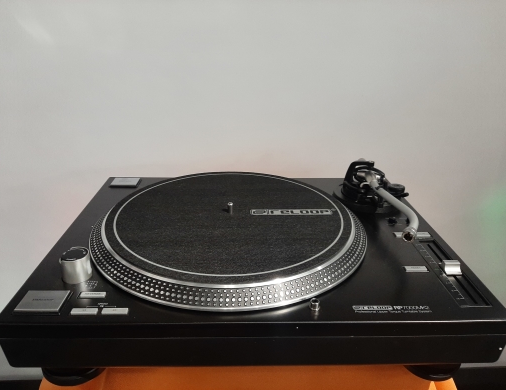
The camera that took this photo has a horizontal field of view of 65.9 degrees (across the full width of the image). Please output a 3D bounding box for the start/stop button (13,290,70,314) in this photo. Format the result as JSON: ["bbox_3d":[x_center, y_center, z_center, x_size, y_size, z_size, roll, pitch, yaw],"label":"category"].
[{"bbox_3d":[-0.190,0.097,0.353,0.038,0.005,0.028,0,24,-2],"label":"start/stop button"}]

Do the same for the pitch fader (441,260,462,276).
[{"bbox_3d":[0.209,0.076,0.409,0.016,0.011,0.012,0,24,-2],"label":"pitch fader"}]

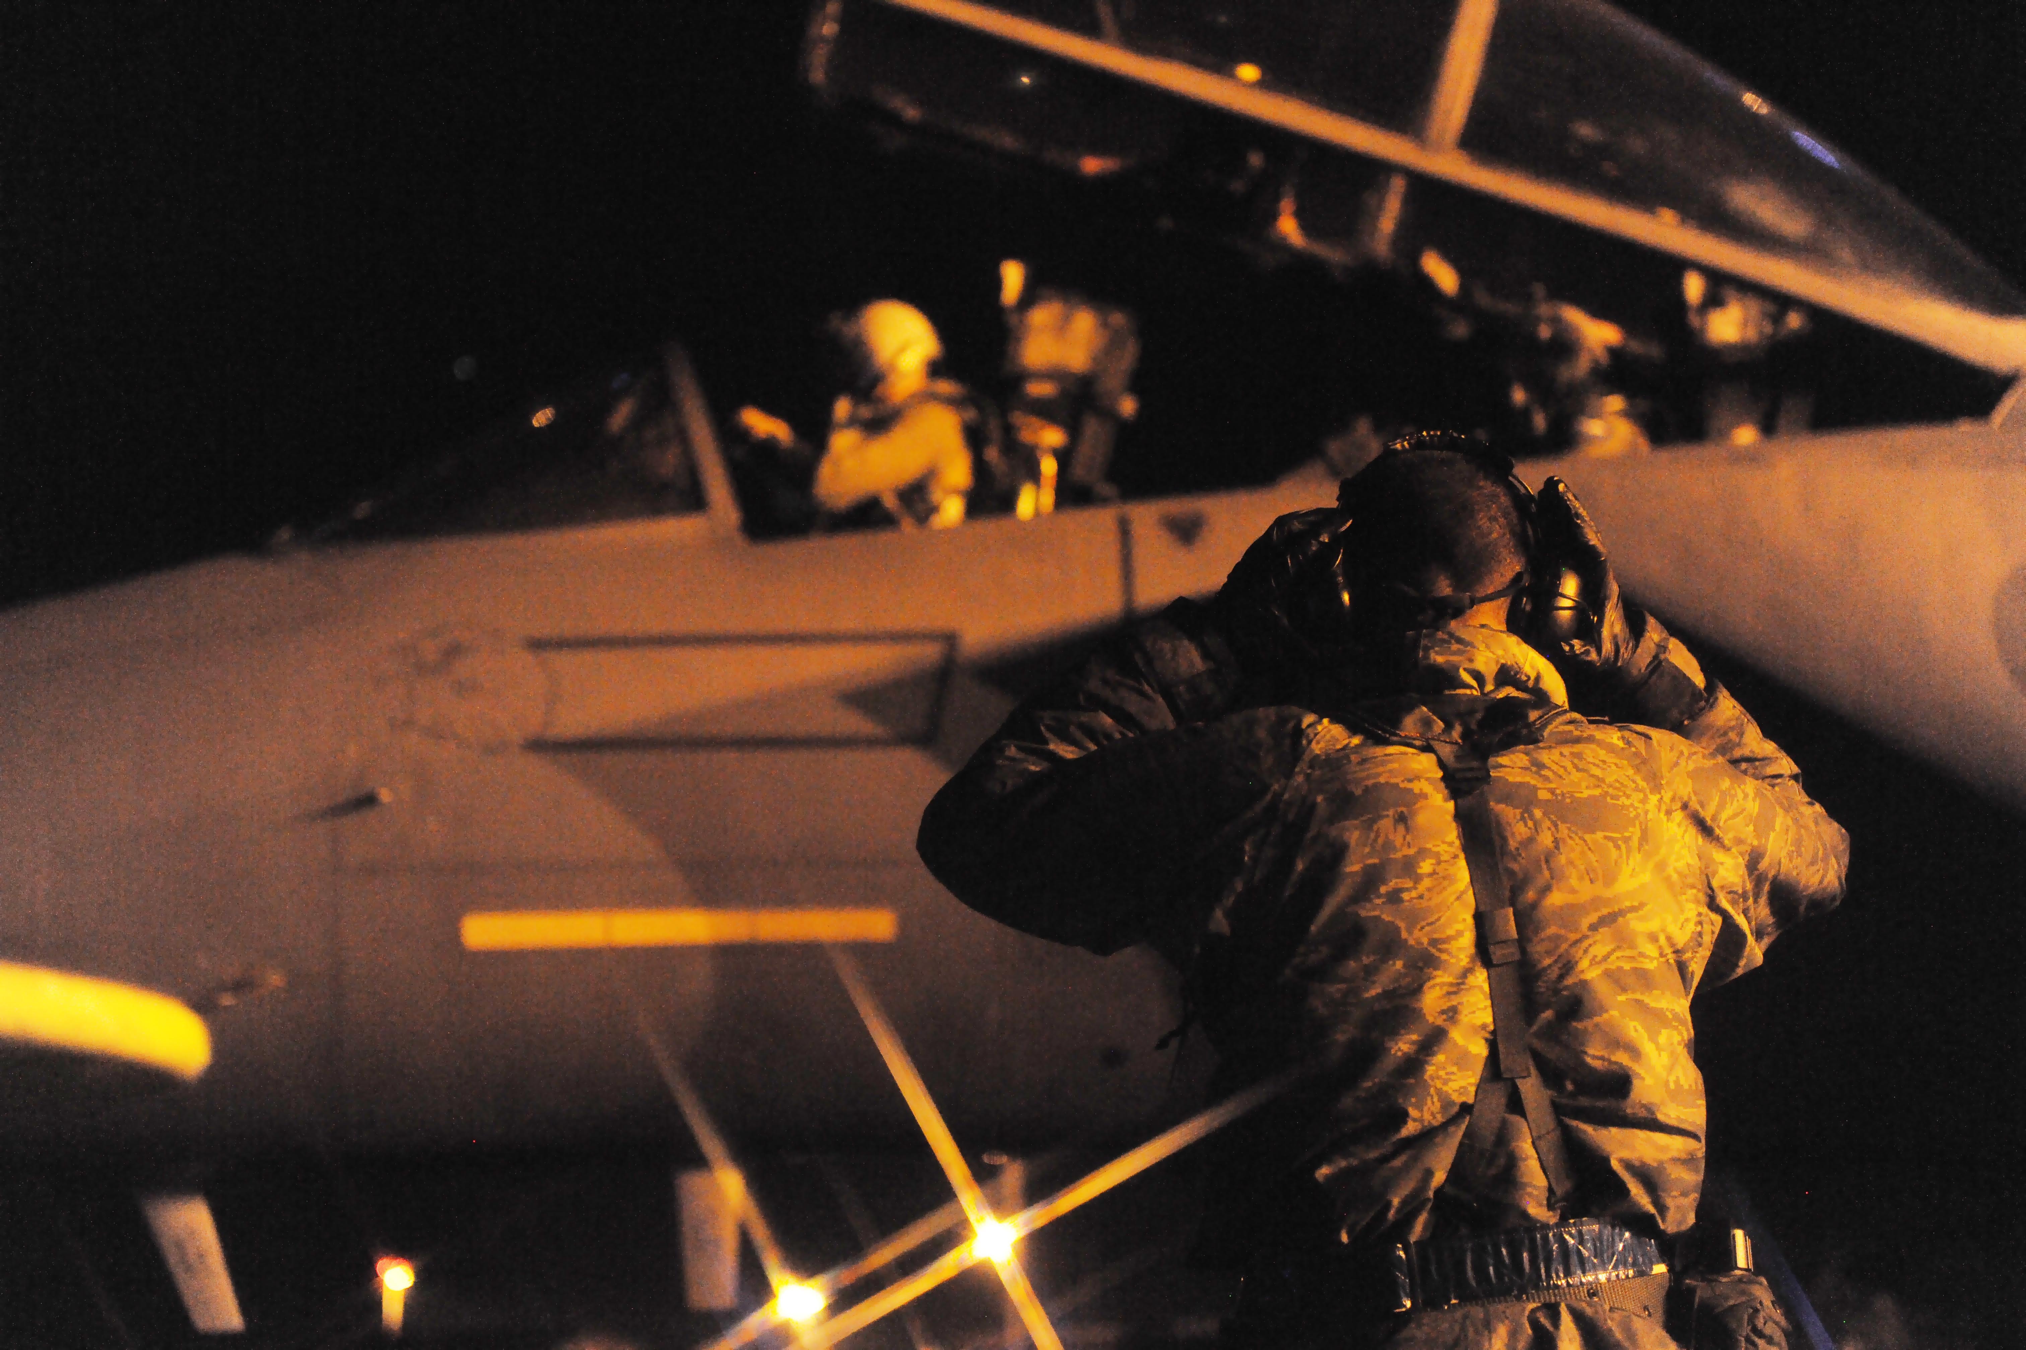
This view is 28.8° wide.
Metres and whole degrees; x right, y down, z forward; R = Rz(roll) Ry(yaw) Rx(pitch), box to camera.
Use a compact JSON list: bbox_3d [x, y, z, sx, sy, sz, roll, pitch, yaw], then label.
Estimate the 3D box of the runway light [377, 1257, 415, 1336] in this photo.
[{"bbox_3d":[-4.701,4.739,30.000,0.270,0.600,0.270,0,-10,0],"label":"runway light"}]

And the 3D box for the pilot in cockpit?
[{"bbox_3d":[-0.570,-0.540,10.850,1.050,1.050,0.580,1,-10,-4],"label":"pilot in cockpit"}]

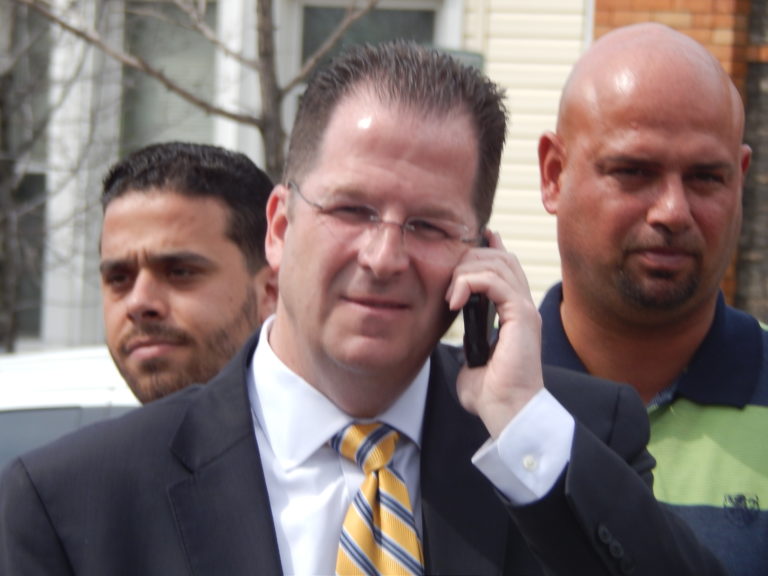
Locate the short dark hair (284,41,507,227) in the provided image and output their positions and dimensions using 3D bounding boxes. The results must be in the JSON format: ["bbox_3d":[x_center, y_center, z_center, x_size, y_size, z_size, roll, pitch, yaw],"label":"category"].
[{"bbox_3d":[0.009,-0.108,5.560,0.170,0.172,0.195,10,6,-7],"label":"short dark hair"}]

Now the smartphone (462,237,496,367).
[{"bbox_3d":[0.074,0.008,5.530,0.016,0.108,0.056,-1,-19,13],"label":"smartphone"}]

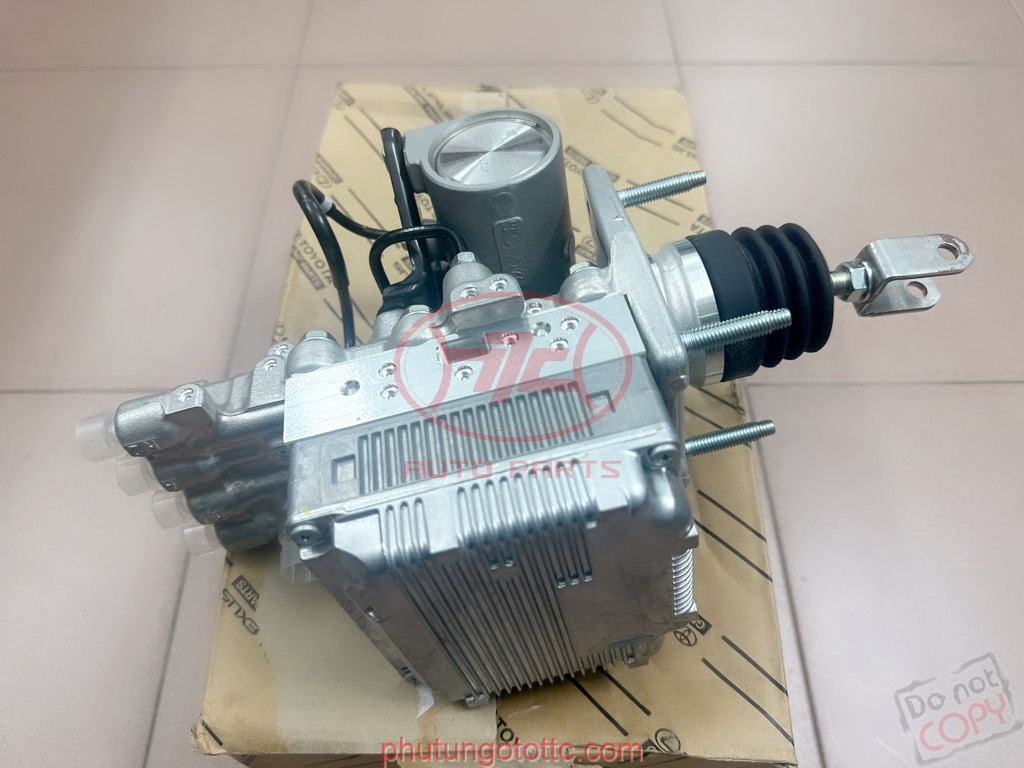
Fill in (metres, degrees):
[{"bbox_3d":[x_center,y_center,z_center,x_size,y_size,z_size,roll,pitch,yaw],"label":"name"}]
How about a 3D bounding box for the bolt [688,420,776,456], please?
[{"bbox_3d":[0.082,0.021,0.271,0.036,0.008,0.008,-14,82,3],"label":"bolt"}]

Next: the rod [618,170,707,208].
[{"bbox_3d":[0.058,-0.076,0.277,0.036,0.008,0.008,-14,102,3],"label":"rod"}]

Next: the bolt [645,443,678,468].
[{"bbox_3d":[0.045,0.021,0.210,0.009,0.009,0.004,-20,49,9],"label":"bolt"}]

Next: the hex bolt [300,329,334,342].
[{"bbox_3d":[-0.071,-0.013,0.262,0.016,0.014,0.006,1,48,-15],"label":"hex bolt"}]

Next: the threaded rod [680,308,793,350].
[{"bbox_3d":[0.071,-0.017,0.225,0.036,0.008,0.008,-14,90,3],"label":"threaded rod"}]

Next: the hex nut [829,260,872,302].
[{"bbox_3d":[0.133,-0.040,0.277,0.008,0.014,0.016,-9,94,-6],"label":"hex nut"}]

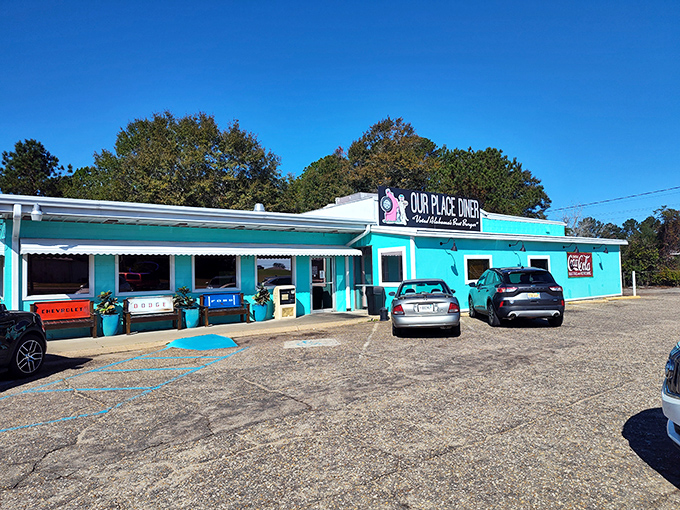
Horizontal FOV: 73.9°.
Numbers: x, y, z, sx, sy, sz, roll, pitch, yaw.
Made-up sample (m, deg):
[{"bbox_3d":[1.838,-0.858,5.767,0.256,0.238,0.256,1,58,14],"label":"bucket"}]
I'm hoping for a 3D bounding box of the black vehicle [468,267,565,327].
[{"bbox_3d":[5.130,1.165,13.580,1.930,1.670,4.580,-1,-3,6],"label":"black vehicle"}]

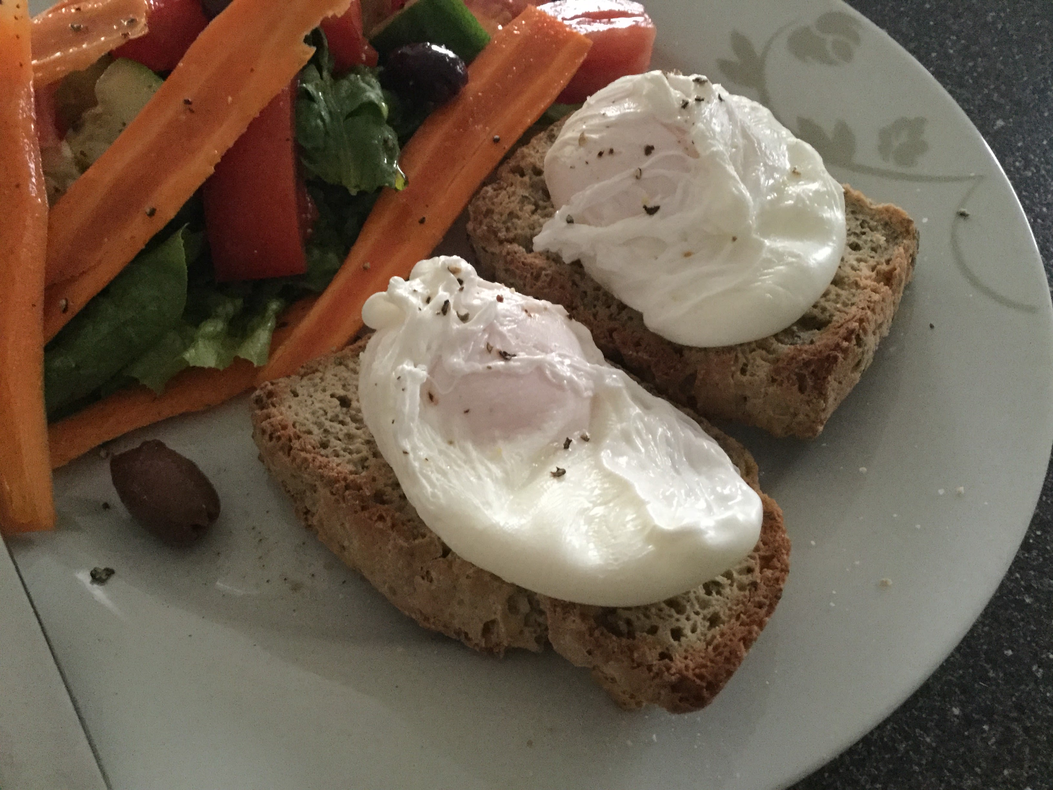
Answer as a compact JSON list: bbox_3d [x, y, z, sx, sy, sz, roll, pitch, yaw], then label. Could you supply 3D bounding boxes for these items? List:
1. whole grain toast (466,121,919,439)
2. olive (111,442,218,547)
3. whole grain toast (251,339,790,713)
[{"bbox_3d":[0.041,-0.033,0.242,0.097,0.023,0.054,23,57,12],"label":"whole grain toast"},{"bbox_3d":[-0.077,0.021,0.202,0.018,0.016,0.029,-37,65,-25],"label":"olive"},{"bbox_3d":[-0.002,0.023,0.201,0.098,0.022,0.048,29,58,16],"label":"whole grain toast"}]

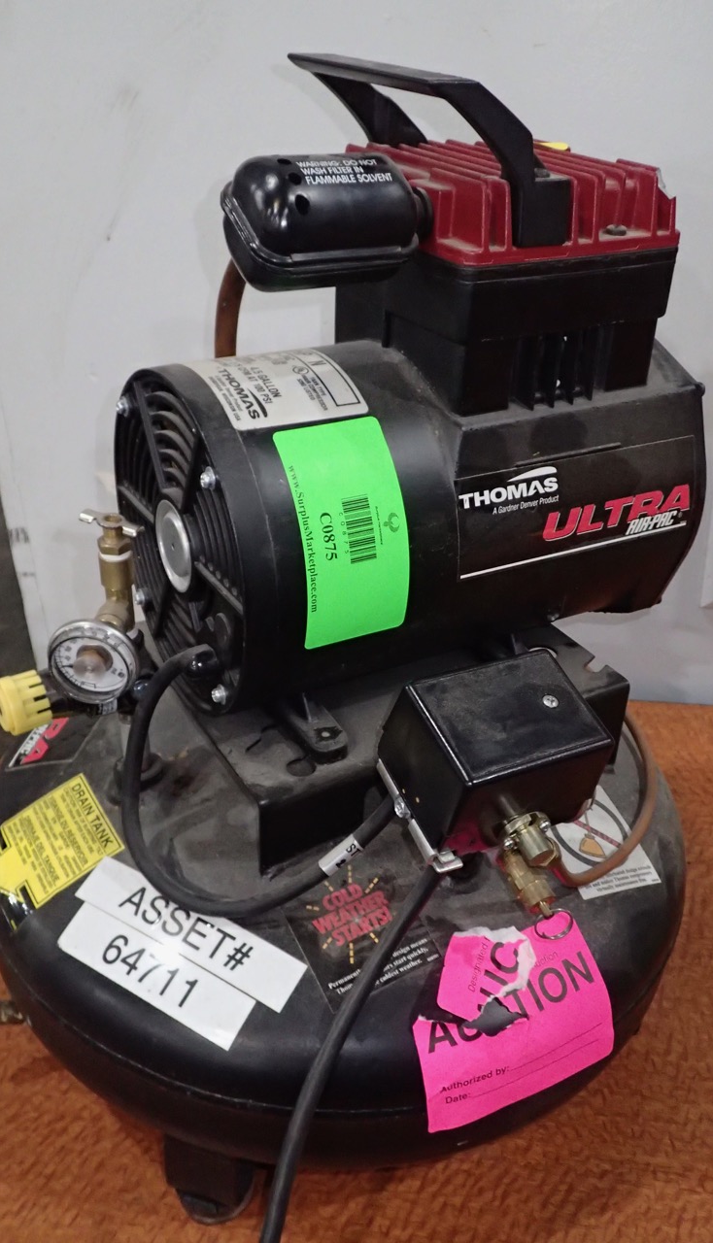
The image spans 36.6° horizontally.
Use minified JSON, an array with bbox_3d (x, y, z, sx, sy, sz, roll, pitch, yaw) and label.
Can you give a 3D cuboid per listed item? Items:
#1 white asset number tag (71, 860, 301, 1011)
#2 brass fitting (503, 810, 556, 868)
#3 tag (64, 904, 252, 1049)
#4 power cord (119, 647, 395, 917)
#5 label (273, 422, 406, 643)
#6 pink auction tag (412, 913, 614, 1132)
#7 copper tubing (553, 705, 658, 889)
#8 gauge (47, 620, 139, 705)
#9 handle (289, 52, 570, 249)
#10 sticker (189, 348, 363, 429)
[{"bbox_3d":[-0.079,0.142,0.497,0.117,0.007,0.023,22,67,21],"label":"white asset number tag"},{"bbox_3d":[0.078,0.098,0.486,0.025,0.018,0.022,-12,49,-24],"label":"brass fitting"},{"bbox_3d":[-0.094,0.160,0.492,0.102,0.025,0.008,23,-6,20],"label":"tag"},{"bbox_3d":[-0.051,0.072,0.493,0.133,0.104,0.074,16,34,19],"label":"power cord"},{"bbox_3d":[-0.003,-0.039,0.477,0.051,0.097,0.016,-14,13,-26],"label":"label"},{"bbox_3d":[0.079,0.191,0.512,0.111,0.100,0.022,-13,20,-23],"label":"pink auction tag"},{"bbox_3d":[0.134,0.081,0.555,0.043,0.021,0.163,15,34,17],"label":"copper tubing"},{"bbox_3d":[-0.122,0.019,0.498,0.042,0.042,0.024,5,32,2],"label":"gauge"},{"bbox_3d":[0.027,-0.211,0.472,0.080,0.062,0.128,-14,36,-26],"label":"handle"},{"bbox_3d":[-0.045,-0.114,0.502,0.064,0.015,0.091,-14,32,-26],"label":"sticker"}]

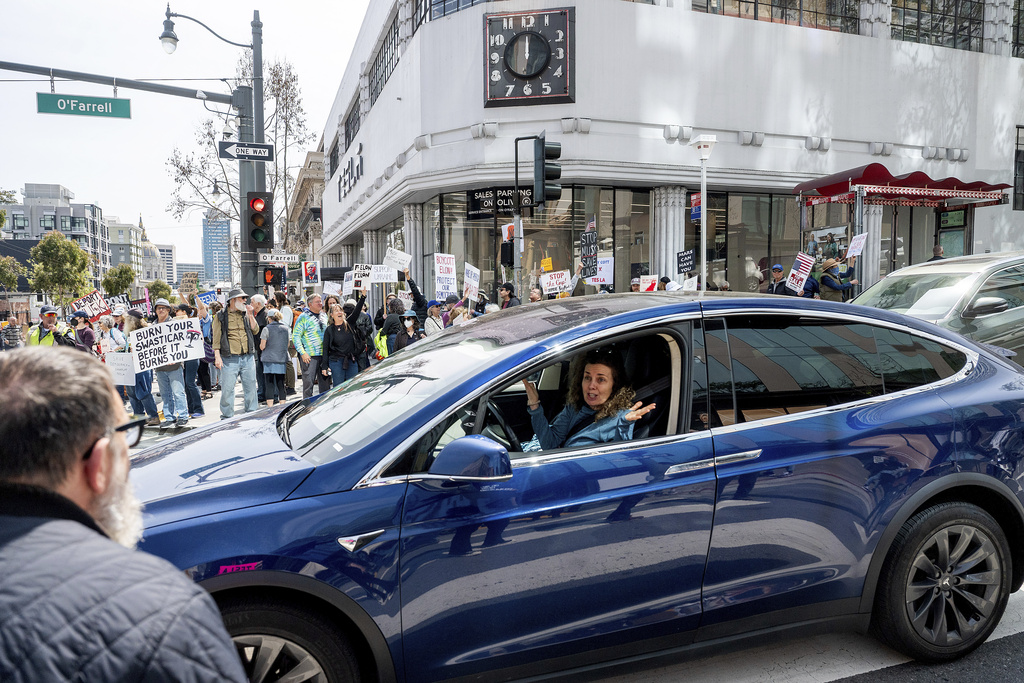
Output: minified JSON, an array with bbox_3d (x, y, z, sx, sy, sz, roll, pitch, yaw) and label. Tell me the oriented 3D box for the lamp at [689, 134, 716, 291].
[{"bbox_3d":[3.621,-1.692,14.026,0.380,4.360,0.380,-1,3,-18],"label":"lamp"}]

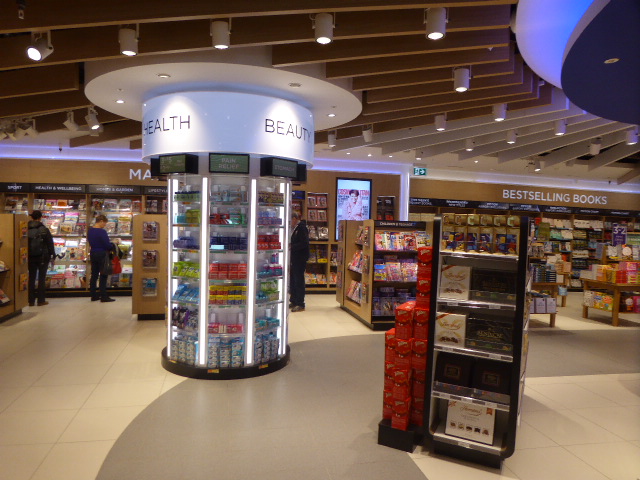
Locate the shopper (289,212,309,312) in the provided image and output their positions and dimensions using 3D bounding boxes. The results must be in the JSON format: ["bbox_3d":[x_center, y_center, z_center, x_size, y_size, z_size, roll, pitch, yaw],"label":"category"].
[{"bbox_3d":[-0.392,0.387,8.429,0.340,1.800,0.480,1,3,-24],"label":"shopper"}]

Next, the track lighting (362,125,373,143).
[{"bbox_3d":[0.624,-1.394,6.043,0.120,0.236,0.125,1,2,-12],"label":"track lighting"}]

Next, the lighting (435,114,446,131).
[{"bbox_3d":[1.354,-1.314,5.182,0.120,0.185,0.120,1,2,-13],"label":"lighting"}]

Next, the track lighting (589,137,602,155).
[{"bbox_3d":[3.815,-1.294,6.393,0.120,0.245,0.125,1,2,-12],"label":"track lighting"}]

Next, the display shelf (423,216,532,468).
[{"bbox_3d":[1.168,0.685,3.374,0.610,1.670,0.520,3,2,28],"label":"display shelf"}]

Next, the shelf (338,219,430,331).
[{"bbox_3d":[1.100,0.524,8.227,1.050,1.710,2.150,1,2,-13],"label":"shelf"}]

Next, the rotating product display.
[{"bbox_3d":[-1.049,0.348,5.383,1.460,2.090,1.460,1,2,-13],"label":"rotating product display"}]

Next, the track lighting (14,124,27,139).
[{"bbox_3d":[-4.105,-1.487,6.335,0.150,0.180,0.160,1,2,-18],"label":"track lighting"}]

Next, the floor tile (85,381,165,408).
[{"bbox_3d":[-1.775,1.420,4.243,0.600,0.010,0.600,1,2,-12],"label":"floor tile"}]

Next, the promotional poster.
[{"bbox_3d":[0.758,-0.673,10.487,0.829,1.400,0.060,1,2,-12],"label":"promotional poster"}]

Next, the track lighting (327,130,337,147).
[{"bbox_3d":[0.159,-1.397,6.379,0.125,0.205,0.125,1,2,-13],"label":"track lighting"}]

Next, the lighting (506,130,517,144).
[{"bbox_3d":[2.428,-1.300,5.861,0.120,0.185,0.120,1,2,-13],"label":"lighting"}]

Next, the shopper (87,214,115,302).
[{"bbox_3d":[-4.260,0.350,8.990,0.480,1.680,0.500,1,2,-21],"label":"shopper"}]

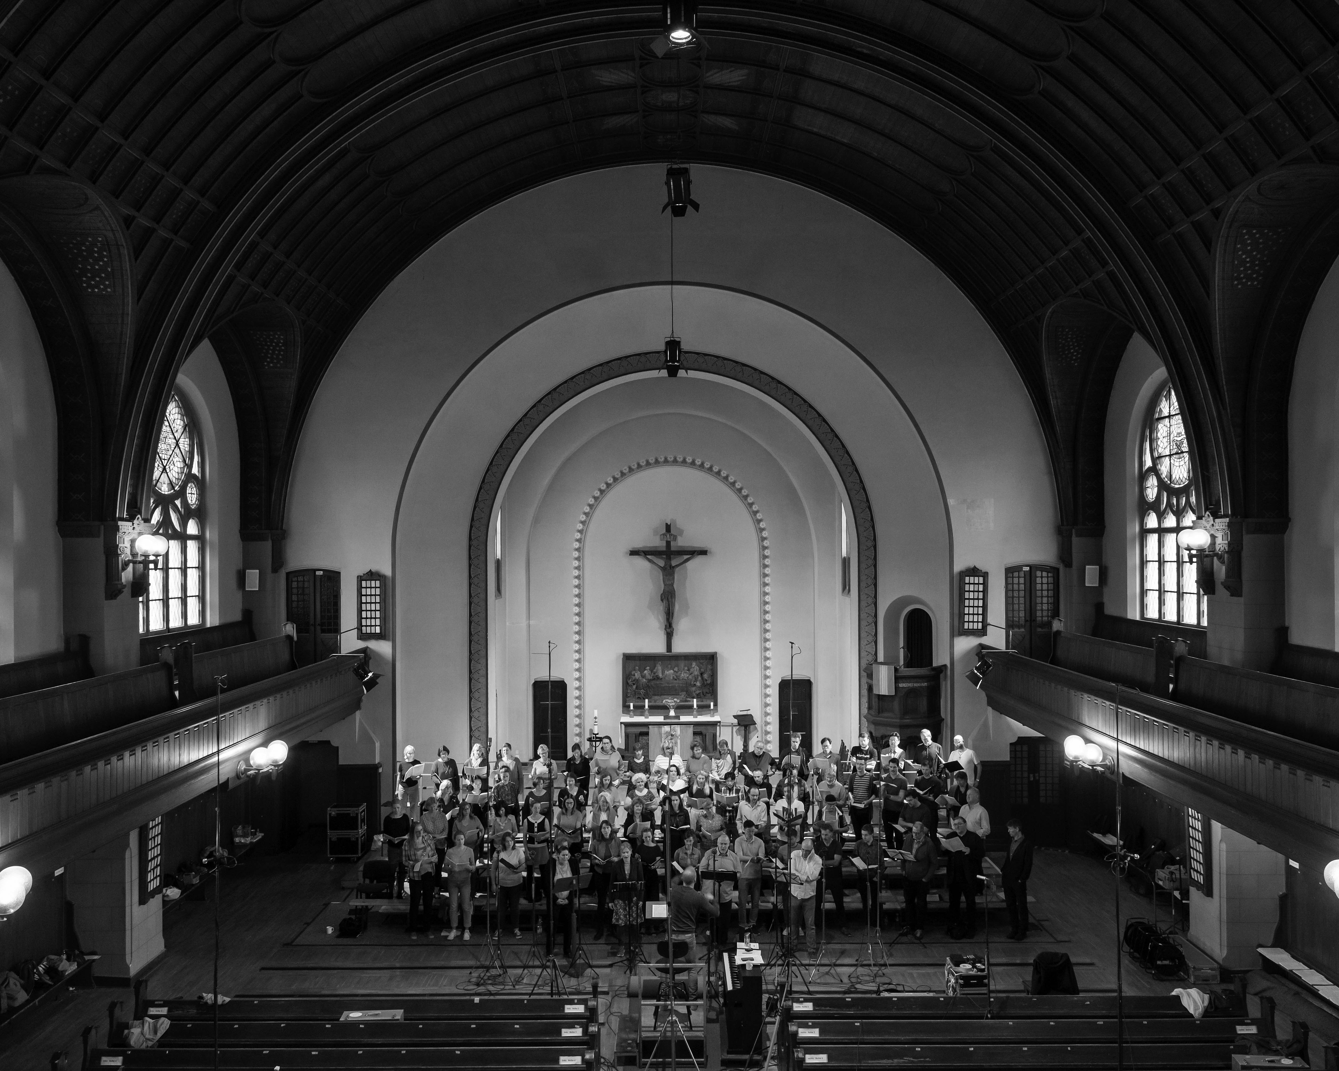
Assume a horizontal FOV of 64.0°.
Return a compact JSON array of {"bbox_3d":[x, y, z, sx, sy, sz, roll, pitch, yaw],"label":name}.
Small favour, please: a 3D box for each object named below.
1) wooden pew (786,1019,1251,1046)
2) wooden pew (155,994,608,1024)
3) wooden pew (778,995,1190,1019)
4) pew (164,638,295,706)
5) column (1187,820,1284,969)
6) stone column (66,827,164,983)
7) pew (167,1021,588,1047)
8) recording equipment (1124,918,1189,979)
[{"bbox_3d":[3.978,5.686,11.977,5.300,0.980,0.600,0,-1,0],"label":"wooden pew"},{"bbox_3d":[-3.489,5.752,12.481,5.337,1.000,0.540,0,-1,0],"label":"wooden pew"},{"bbox_3d":[3.984,5.707,12.470,5.337,1.000,0.540,0,-1,0],"label":"wooden pew"},{"bbox_3d":[-7.208,2.357,18.521,0.600,1.200,4.900,0,-1,0],"label":"pew"},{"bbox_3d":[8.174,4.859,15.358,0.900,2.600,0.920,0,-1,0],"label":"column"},{"bbox_3d":[-7.978,4.862,15.568,0.895,2.900,1.322,0,-1,0],"label":"stone column"},{"bbox_3d":[-3.489,5.746,11.912,5.337,1.000,0.540,0,-1,0],"label":"pew"},{"bbox_3d":[7.018,5.940,15.381,0.500,0.550,1.050,0,-1,0],"label":"recording equipment"}]

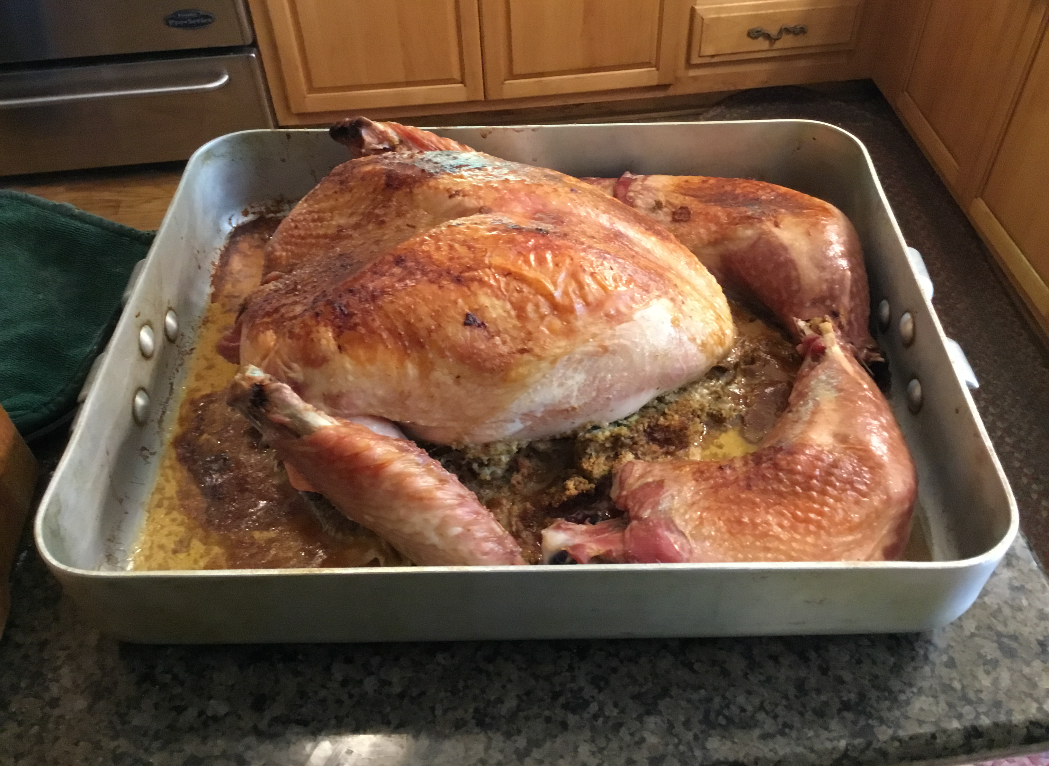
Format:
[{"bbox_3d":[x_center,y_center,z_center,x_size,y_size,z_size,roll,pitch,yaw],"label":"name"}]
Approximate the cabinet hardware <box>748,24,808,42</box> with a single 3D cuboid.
[{"bbox_3d":[0.581,-0.802,2.154,0.140,0.029,0.028,-6,47,-4],"label":"cabinet hardware"}]

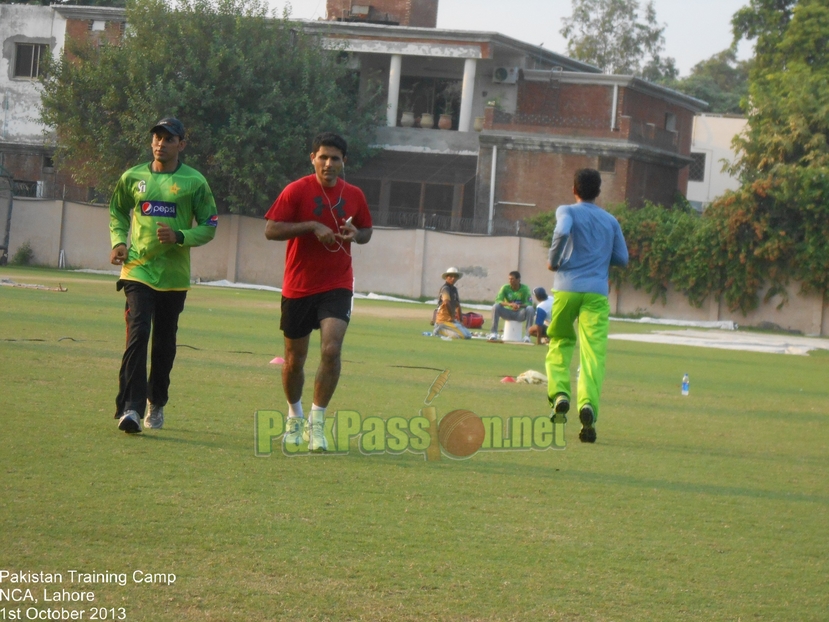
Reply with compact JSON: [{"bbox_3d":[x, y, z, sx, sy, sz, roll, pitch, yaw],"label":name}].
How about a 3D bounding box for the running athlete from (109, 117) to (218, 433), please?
[{"bbox_3d":[-1.448,-0.204,16.380,0.620,1.820,0.550,5,1,7],"label":"running athlete"}]

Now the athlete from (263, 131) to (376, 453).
[{"bbox_3d":[-0.537,-0.105,16.120,0.610,1.790,0.520,4,1,-5],"label":"athlete"}]

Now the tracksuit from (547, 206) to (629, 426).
[{"bbox_3d":[1.144,0.003,18.850,0.560,1.460,0.580,4,1,-7],"label":"tracksuit"}]

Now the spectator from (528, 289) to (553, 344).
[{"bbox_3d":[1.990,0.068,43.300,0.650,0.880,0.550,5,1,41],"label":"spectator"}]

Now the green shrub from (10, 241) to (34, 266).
[{"bbox_3d":[-13.340,-1.957,97.000,0.850,0.900,0.800,4,1,0],"label":"green shrub"}]

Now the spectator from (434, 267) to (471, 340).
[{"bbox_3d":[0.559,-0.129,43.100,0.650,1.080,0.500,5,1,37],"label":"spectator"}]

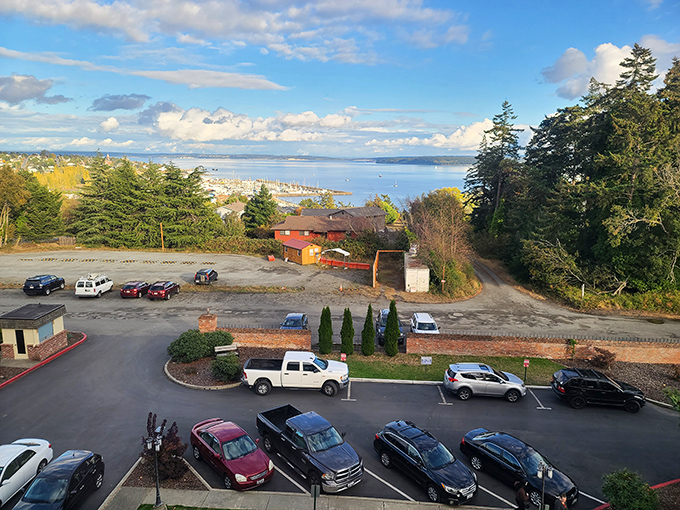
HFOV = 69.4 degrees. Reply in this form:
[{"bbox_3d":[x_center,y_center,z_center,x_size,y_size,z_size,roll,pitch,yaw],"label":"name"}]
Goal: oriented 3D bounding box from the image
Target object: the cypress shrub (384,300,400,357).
[{"bbox_3d":[3.570,4.970,33.280,1.040,3.830,1.040,0,11,0],"label":"cypress shrub"}]

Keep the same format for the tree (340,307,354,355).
[{"bbox_3d":[0.544,5.128,33.386,0.970,3.350,0.970,1,11,0],"label":"tree"}]

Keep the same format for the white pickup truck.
[{"bbox_3d":[-2.524,6.915,28.884,6.050,2.020,2.040,1,11,1],"label":"white pickup truck"}]

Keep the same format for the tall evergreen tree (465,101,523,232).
[{"bbox_3d":[25.646,-13.300,79.581,8.750,22.210,8.313,0,11,0],"label":"tall evergreen tree"}]

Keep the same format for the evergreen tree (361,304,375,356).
[{"bbox_3d":[1.960,5.080,33.350,0.930,3.580,0.930,0,11,0],"label":"evergreen tree"}]

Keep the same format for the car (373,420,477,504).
[{"bbox_3d":[3.525,8.702,21.119,1.860,1.680,4.800,-8,14,-36],"label":"car"}]

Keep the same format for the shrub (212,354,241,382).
[{"bbox_3d":[-6.920,6.820,29.900,1.800,1.480,1.800,0,11,0],"label":"shrub"}]

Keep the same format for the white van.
[{"bbox_3d":[-24.330,2.923,49.006,1.980,2.000,4.900,0,10,-4],"label":"white van"}]

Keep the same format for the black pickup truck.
[{"bbox_3d":[-1.534,8.345,22.064,2.030,1.930,5.800,-9,15,-40],"label":"black pickup truck"}]

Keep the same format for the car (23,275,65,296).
[{"bbox_3d":[-30.333,3.122,50.534,1.920,1.800,4.800,0,11,-1],"label":"car"}]

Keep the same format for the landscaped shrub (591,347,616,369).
[{"bbox_3d":[17.303,6.681,32.124,1.580,1.170,1.380,0,11,0],"label":"landscaped shrub"}]

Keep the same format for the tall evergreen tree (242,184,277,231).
[{"bbox_3d":[-15.080,-8.524,92.000,6.300,10.000,6.300,1,11,0],"label":"tall evergreen tree"}]

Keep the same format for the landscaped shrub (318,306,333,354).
[{"bbox_3d":[-0.970,5.140,33.650,1.000,3.330,1.000,0,11,0],"label":"landscaped shrub"}]

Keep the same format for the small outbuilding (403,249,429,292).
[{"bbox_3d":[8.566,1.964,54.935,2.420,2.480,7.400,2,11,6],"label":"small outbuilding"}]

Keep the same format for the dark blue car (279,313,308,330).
[{"bbox_3d":[-3.505,5.486,38.308,1.770,1.450,4.500,1,11,3],"label":"dark blue car"}]

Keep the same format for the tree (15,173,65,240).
[{"bbox_3d":[-48.952,-7.803,80.019,7.300,11.200,7.300,1,11,0],"label":"tree"}]

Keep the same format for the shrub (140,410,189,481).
[{"bbox_3d":[-7.440,8.060,20.750,1.950,2.550,1.950,0,11,0],"label":"shrub"}]

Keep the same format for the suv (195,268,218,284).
[{"bbox_3d":[-15.290,2.136,56.231,1.780,1.680,4.500,0,11,-1],"label":"suv"}]

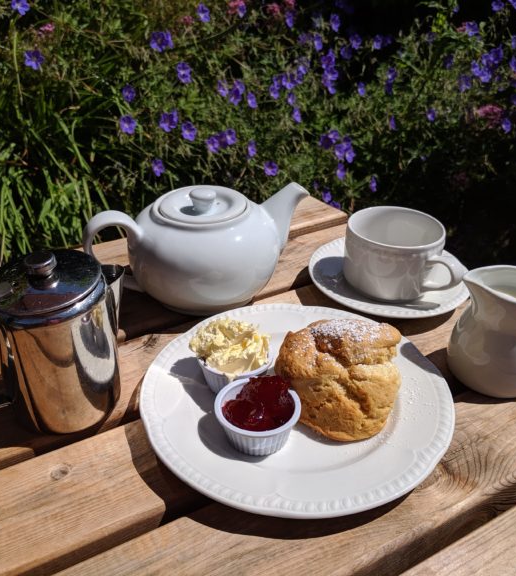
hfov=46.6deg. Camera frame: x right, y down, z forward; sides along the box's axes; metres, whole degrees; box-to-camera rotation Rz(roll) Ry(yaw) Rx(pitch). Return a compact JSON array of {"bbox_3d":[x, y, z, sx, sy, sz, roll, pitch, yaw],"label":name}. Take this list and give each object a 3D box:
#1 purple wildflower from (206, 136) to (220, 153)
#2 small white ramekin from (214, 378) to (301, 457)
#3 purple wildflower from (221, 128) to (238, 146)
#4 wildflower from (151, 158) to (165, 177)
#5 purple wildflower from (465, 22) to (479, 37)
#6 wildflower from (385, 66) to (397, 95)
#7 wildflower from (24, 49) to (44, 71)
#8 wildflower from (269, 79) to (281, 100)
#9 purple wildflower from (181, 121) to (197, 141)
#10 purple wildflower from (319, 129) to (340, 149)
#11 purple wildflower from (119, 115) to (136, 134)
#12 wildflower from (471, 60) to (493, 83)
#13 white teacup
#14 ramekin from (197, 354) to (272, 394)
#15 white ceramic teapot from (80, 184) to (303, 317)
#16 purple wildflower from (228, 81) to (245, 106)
[{"bbox_3d":[-0.102,-0.331,1.380,0.034,0.038,0.027,-2,32,-4],"label":"purple wildflower"},{"bbox_3d":[0.001,0.092,0.420,0.059,0.029,0.059,1,32,0],"label":"small white ramekin"},{"bbox_3d":[-0.063,-0.328,1.300,0.039,0.039,0.032,-1,32,-2],"label":"purple wildflower"},{"bbox_3d":[-0.228,-0.274,1.360,0.036,0.042,0.028,-5,33,-8],"label":"wildflower"},{"bbox_3d":[0.552,-0.669,1.550,0.034,0.034,0.026,10,33,15],"label":"purple wildflower"},{"bbox_3d":[0.313,-0.493,1.420,0.028,0.066,0.032,7,32,10],"label":"wildflower"},{"bbox_3d":[-0.530,-0.539,1.420,0.046,0.046,0.028,-11,34,-17],"label":"wildflower"},{"bbox_3d":[0.039,-0.474,1.430,0.033,0.047,0.030,1,32,1],"label":"wildflower"},{"bbox_3d":[-0.152,-0.343,1.300,0.035,0.043,0.030,-3,32,-6],"label":"purple wildflower"},{"bbox_3d":[0.152,-0.321,1.280,0.047,0.043,0.036,4,32,6],"label":"purple wildflower"},{"bbox_3d":[-0.301,-0.377,1.380,0.039,0.044,0.029,-6,32,-11],"label":"purple wildflower"},{"bbox_3d":[0.548,-0.531,1.470,0.050,0.050,0.034,11,34,17],"label":"wildflower"},{"bbox_3d":[0.143,-0.030,0.586,0.113,0.063,0.090,10,33,15],"label":"white teacup"},{"bbox_3d":[-0.018,0.065,0.486,0.060,0.031,0.060,0,32,0],"label":"ramekin"},{"bbox_3d":[-0.051,-0.039,0.539,0.202,0.104,0.136,-8,33,-13],"label":"white ceramic teapot"},{"bbox_3d":[-0.051,-0.461,1.420,0.039,0.055,0.032,-1,32,-2],"label":"purple wildflower"}]

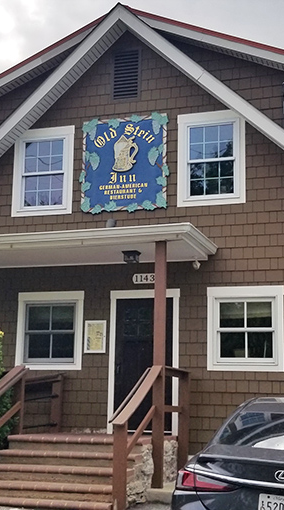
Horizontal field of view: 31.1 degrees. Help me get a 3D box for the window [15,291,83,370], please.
[{"bbox_3d":[-1.554,1.295,8.730,1.177,1.307,0.110,-2,-11,12],"label":"window"}]

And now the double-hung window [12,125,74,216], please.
[{"bbox_3d":[-1.777,-1.505,9.317,1.156,1.658,0.110,-2,-11,12],"label":"double-hung window"}]

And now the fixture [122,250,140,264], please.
[{"bbox_3d":[-0.150,0.035,7.671,0.235,0.150,0.235,-2,-11,12],"label":"fixture"}]

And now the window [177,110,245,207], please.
[{"bbox_3d":[1.182,-1.636,8.714,1.128,1.656,0.110,-2,-11,12],"label":"window"}]

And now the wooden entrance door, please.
[{"bbox_3d":[0.041,1.786,8.354,0.947,2.138,0.080,-2,-11,12],"label":"wooden entrance door"}]

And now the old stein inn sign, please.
[{"bbox_3d":[-0.297,-1.591,8.952,1.544,1.758,0.080,-2,-11,12],"label":"old stein inn sign"}]

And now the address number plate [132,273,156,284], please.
[{"bbox_3d":[0.066,0.403,8.527,0.437,0.177,0.030,-2,-11,12],"label":"address number plate"}]

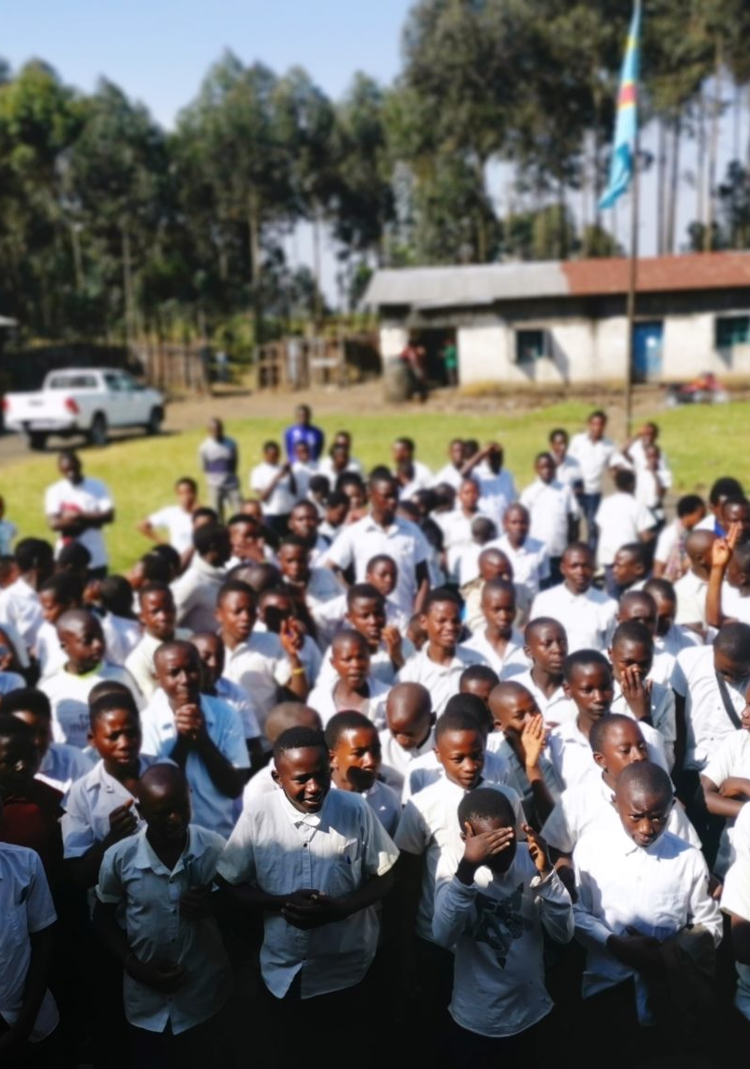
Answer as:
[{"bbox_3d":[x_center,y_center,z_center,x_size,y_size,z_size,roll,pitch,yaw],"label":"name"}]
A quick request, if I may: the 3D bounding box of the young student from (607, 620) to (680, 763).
[{"bbox_3d":[0.919,1.020,3.984,0.400,1.460,0.310,0,11,6],"label":"young student"}]

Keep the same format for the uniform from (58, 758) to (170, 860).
[{"bbox_3d":[-0.765,0.949,3.352,0.400,0.570,0.260,-7,12,-27],"label":"uniform"}]

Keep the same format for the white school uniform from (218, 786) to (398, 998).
[{"bbox_3d":[-0.168,0.982,3.106,0.480,0.610,0.270,-2,11,-2],"label":"white school uniform"}]

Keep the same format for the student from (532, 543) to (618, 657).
[{"bbox_3d":[0.912,0.758,5.092,0.420,1.470,0.260,0,11,7],"label":"student"}]

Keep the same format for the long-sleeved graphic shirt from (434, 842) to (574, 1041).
[{"bbox_3d":[0.346,1.102,3.012,0.385,0.540,0.300,1,11,6],"label":"long-sleeved graphic shirt"}]

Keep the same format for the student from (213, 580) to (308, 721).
[{"bbox_3d":[-0.501,0.926,4.668,0.410,1.515,0.320,-1,11,0],"label":"student"}]

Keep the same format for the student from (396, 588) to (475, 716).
[{"bbox_3d":[0.281,0.918,4.489,0.390,1.440,0.260,-3,11,-9],"label":"student"}]

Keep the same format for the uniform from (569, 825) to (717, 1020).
[{"bbox_3d":[0.722,1.066,3.003,0.385,0.545,0.270,1,12,12],"label":"uniform"}]

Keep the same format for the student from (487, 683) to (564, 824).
[{"bbox_3d":[0.460,1.112,3.579,0.390,1.340,0.310,-8,13,-30],"label":"student"}]

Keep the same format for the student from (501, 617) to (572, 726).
[{"bbox_3d":[0.626,1.008,4.034,0.390,1.460,0.260,-2,11,-4],"label":"student"}]

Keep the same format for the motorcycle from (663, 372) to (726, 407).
[{"bbox_3d":[9.523,-4.345,32.904,1.930,1.050,0.740,0,11,7],"label":"motorcycle"}]

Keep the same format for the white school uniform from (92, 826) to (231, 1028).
[{"bbox_3d":[-0.588,1.101,3.100,0.390,0.600,0.240,-4,11,-13],"label":"white school uniform"}]

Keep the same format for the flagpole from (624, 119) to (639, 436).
[{"bbox_3d":[3.168,-3.496,13.608,0.080,7.000,0.080,-1,10,0],"label":"flagpole"}]

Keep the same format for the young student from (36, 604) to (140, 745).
[{"bbox_3d":[-1.025,0.994,4.136,0.410,1.480,0.260,-6,11,-23],"label":"young student"}]

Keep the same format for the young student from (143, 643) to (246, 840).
[{"bbox_3d":[-0.629,1.105,3.912,0.400,1.526,0.300,-3,10,-10],"label":"young student"}]

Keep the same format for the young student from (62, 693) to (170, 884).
[{"bbox_3d":[-0.737,1.192,3.461,0.400,1.514,0.280,-7,12,-29],"label":"young student"}]

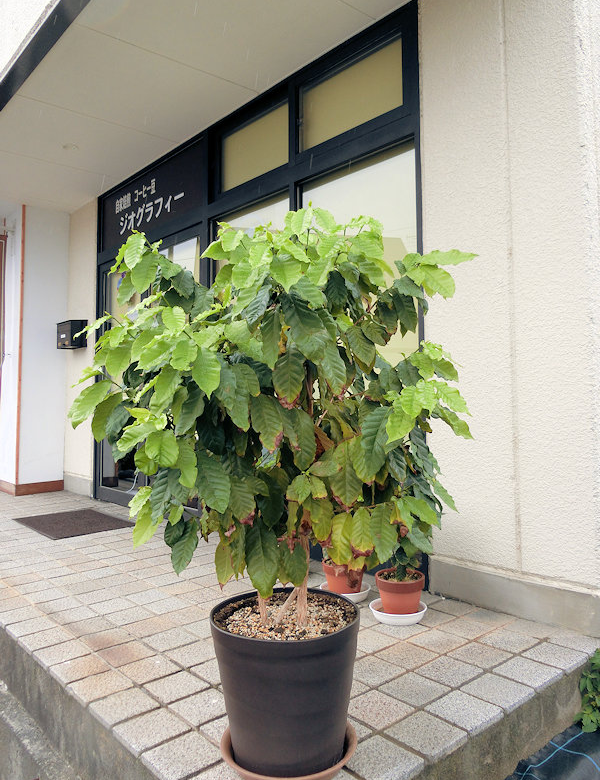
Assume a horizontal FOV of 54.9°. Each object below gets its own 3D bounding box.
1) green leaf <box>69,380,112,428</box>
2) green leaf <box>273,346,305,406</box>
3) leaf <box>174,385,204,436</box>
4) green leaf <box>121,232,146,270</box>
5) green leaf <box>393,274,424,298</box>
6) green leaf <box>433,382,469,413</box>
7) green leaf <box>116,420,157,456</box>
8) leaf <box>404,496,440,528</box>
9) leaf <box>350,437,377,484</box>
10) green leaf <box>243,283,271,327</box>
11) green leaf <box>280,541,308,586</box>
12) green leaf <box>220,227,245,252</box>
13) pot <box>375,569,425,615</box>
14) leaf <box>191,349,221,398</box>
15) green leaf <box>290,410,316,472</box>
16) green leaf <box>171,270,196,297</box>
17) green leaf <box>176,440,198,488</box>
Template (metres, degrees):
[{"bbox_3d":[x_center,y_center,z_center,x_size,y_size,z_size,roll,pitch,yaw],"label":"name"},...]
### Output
[{"bbox_3d":[-0.412,0.026,1.140,0.048,0.114,0.030,33,-23,4],"label":"green leaf"},{"bbox_3d":[-0.020,-0.026,1.090,0.060,0.123,0.025,0,-9,0],"label":"green leaf"},{"bbox_3d":[-0.206,0.037,1.080,0.044,0.109,0.025,15,-20,5],"label":"leaf"},{"bbox_3d":[-0.326,-0.279,1.160,0.043,0.083,0.022,14,-12,1],"label":"green leaf"},{"bbox_3d":[0.248,-0.228,1.285,0.062,0.020,0.102,-8,44,-16],"label":"green leaf"},{"bbox_3d":[0.310,0.016,1.185,0.047,0.102,0.025,-45,-6,-29],"label":"green leaf"},{"bbox_3d":[-0.307,0.089,1.090,0.084,0.039,0.028,-37,-16,-25],"label":"green leaf"},{"bbox_3d":[0.247,0.246,1.170,0.087,0.041,0.026,37,-22,28],"label":"leaf"},{"bbox_3d":[0.128,0.140,1.160,0.054,0.101,0.028,-14,-18,4],"label":"leaf"},{"bbox_3d":[-0.082,-0.165,1.130,0.038,0.094,0.028,24,-7,14],"label":"green leaf"},{"bbox_3d":[-0.010,0.333,1.120,0.052,0.095,0.025,-4,-12,-1],"label":"green leaf"},{"bbox_3d":[-0.131,-0.295,1.140,0.052,0.037,0.022,-41,0,-8],"label":"green leaf"},{"bbox_3d":[0.356,0.732,2.049,0.174,0.137,0.174,-1,-3,0],"label":"pot"},{"bbox_3d":[-0.172,-0.031,1.060,0.051,0.093,0.028,-6,-12,-9],"label":"leaf"},{"bbox_3d":[0.006,0.097,1.145,0.052,0.128,0.022,-2,-14,-3],"label":"green leaf"},{"bbox_3d":[-0.237,-0.220,1.205,0.055,0.072,0.025,-14,-25,4],"label":"green leaf"},{"bbox_3d":[-0.208,0.136,1.060,0.036,0.096,0.022,-19,-19,2],"label":"green leaf"}]

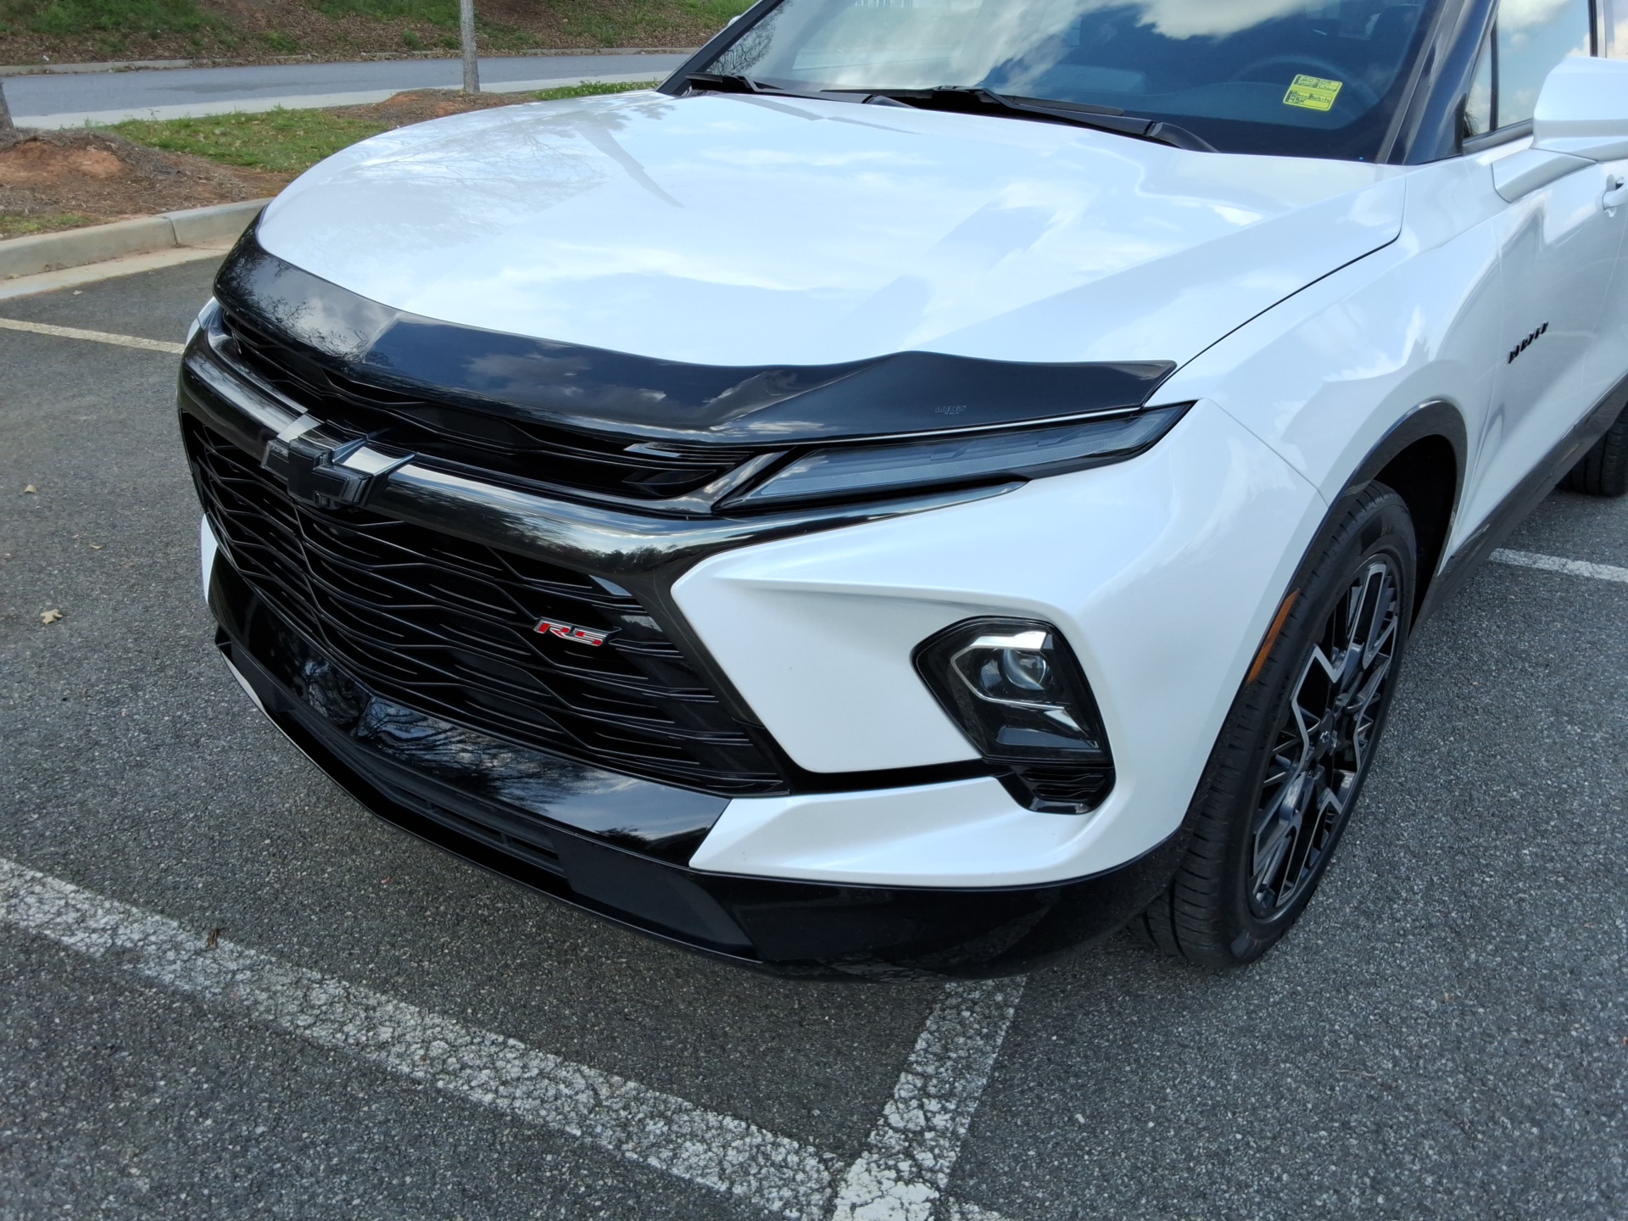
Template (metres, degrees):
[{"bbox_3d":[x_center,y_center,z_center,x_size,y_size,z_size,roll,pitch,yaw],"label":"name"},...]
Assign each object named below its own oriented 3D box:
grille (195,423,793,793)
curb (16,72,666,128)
[{"bbox_3d":[-0.527,-0.040,1.697,1.166,0.294,0.167,20,31,34],"label":"grille"},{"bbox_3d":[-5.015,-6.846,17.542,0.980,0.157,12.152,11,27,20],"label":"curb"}]

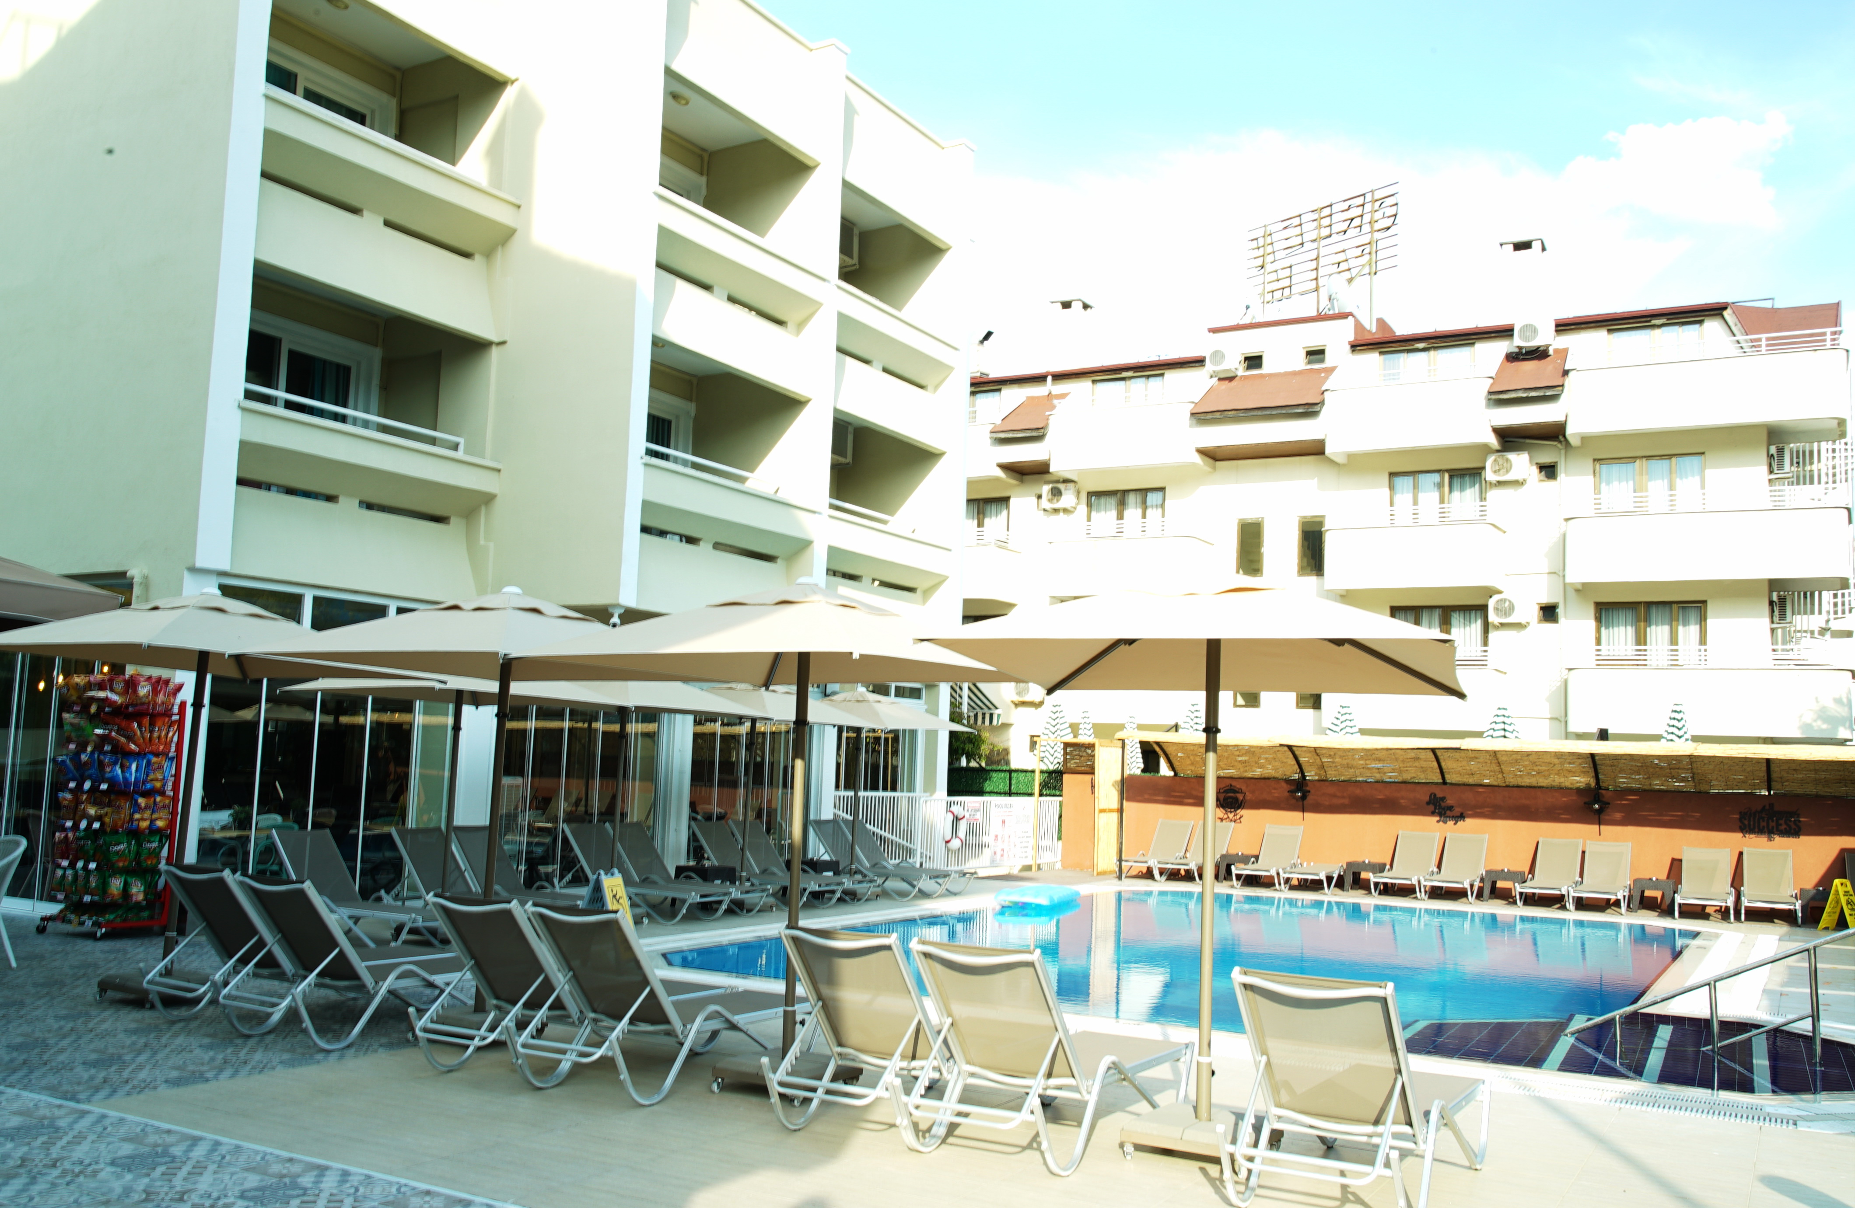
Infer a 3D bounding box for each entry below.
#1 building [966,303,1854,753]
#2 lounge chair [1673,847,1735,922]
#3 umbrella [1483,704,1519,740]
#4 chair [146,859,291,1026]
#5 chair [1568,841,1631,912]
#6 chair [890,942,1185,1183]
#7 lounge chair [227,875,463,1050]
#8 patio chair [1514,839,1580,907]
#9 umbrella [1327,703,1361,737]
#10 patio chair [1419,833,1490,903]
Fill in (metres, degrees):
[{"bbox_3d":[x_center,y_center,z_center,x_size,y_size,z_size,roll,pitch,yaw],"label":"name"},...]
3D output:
[{"bbox_3d":[9.606,-0.006,36.455,21.500,11.800,11.000,-1,-7,28],"label":"building"},{"bbox_3d":[9.772,3.510,18.768,0.634,0.848,1.674,-2,-7,29],"label":"lounge chair"},{"bbox_3d":[8.843,2.837,23.036,0.720,2.500,0.720,-2,-7,30],"label":"umbrella"},{"bbox_3d":[-3.721,2.010,9.036,0.652,0.883,1.684,-1,-7,28],"label":"chair"},{"bbox_3d":[9.135,3.685,20.202,0.652,0.883,1.684,-2,-7,30],"label":"chair"},{"bbox_3d":[0.578,1.841,6.456,0.634,0.873,1.643,-2,-7,30],"label":"chair"},{"bbox_3d":[-3.077,1.962,8.518,0.648,0.885,1.785,-1,-7,29],"label":"lounge chair"},{"bbox_3d":[8.556,3.681,20.477,0.648,0.885,1.785,-2,-7,31],"label":"patio chair"},{"bbox_3d":[7.148,2.868,25.668,0.650,2.400,0.650,-1,-7,28],"label":"umbrella"},{"bbox_3d":[7.235,3.596,20.428,0.634,0.875,1.640,-2,-7,31],"label":"patio chair"}]

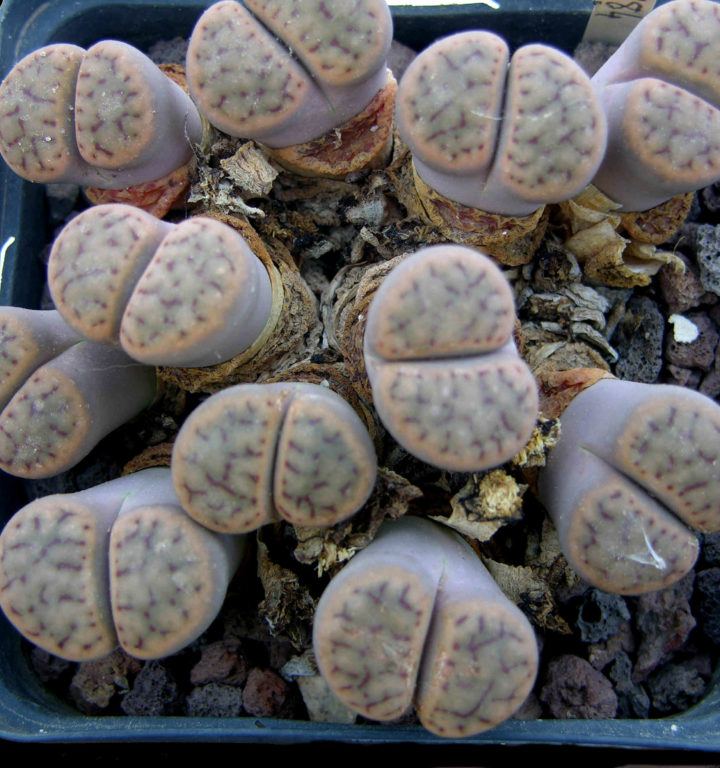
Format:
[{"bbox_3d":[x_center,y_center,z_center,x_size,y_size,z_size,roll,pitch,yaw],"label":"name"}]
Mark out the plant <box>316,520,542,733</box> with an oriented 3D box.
[{"bbox_3d":[0.007,0.024,0.204,0.022,0.022,0.018,8,98,-1],"label":"plant"}]

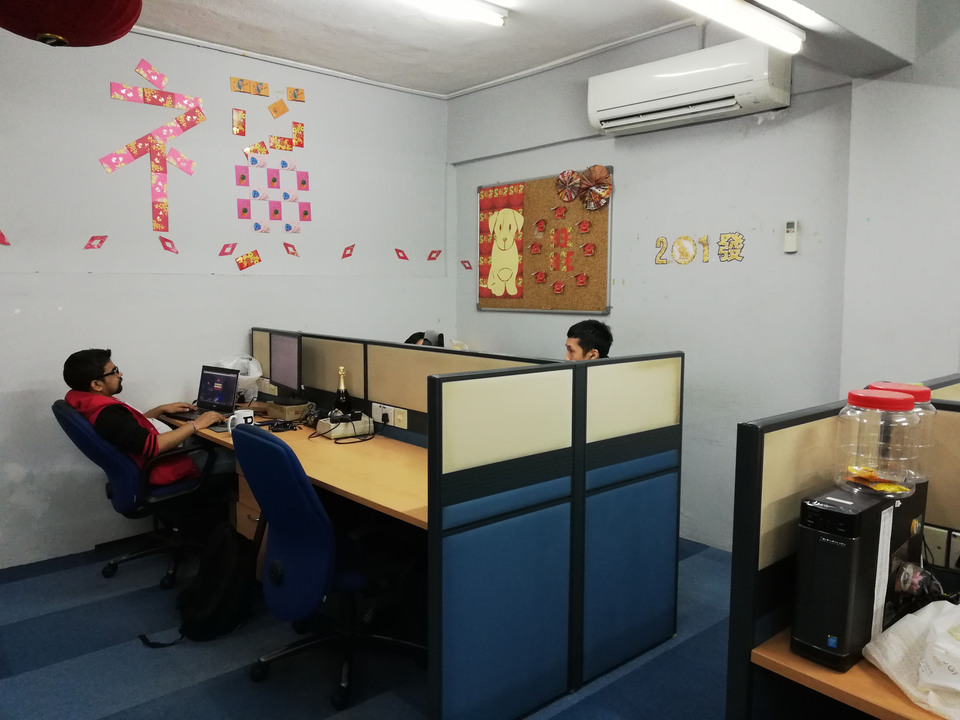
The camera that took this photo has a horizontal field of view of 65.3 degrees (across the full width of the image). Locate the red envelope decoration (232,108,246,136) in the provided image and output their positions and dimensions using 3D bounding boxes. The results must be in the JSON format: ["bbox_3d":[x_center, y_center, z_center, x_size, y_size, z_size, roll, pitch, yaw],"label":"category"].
[{"bbox_3d":[-1.437,-1.423,4.485,0.088,0.154,0.008,-5,7,-41],"label":"red envelope decoration"}]

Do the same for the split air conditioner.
[{"bbox_3d":[1.051,-1.401,3.910,0.224,0.312,1.078,-5,7,-41],"label":"split air conditioner"}]

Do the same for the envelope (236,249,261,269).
[{"bbox_3d":[-1.414,-0.612,4.588,0.154,0.072,0.010,-35,26,-34],"label":"envelope"}]

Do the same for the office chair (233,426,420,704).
[{"bbox_3d":[-0.552,0.682,2.829,0.730,0.975,0.660,-5,7,-41],"label":"office chair"}]

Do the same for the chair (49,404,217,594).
[{"bbox_3d":[-1.669,0.619,3.806,0.810,0.910,0.650,-4,7,-33],"label":"chair"}]

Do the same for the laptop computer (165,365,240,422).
[{"bbox_3d":[-1.551,0.187,4.148,0.340,0.250,0.275,4,7,36],"label":"laptop computer"}]

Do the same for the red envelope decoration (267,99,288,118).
[{"bbox_3d":[-1.246,-1.555,4.646,0.010,0.074,0.121,6,43,48],"label":"red envelope decoration"}]

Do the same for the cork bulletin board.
[{"bbox_3d":[0.395,-0.763,5.040,0.032,0.904,1.248,-5,7,-41],"label":"cork bulletin board"}]

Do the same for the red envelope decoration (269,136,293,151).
[{"bbox_3d":[-1.235,-1.348,4.670,0.158,0.076,0.008,-5,7,-41],"label":"red envelope decoration"}]

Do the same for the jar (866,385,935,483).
[{"bbox_3d":[0.928,0.158,1.674,0.154,0.202,0.154,-5,7,-41],"label":"jar"}]

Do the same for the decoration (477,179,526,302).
[{"bbox_3d":[0.147,-0.833,5.286,0.020,0.789,0.470,-5,7,-41],"label":"decoration"}]

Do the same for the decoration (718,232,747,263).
[{"bbox_3d":[1.335,-0.596,3.966,0.010,0.157,0.159,-5,7,-41],"label":"decoration"}]

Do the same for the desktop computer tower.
[{"bbox_3d":[0.794,0.423,1.559,0.386,0.311,0.113,-5,7,-41],"label":"desktop computer tower"}]

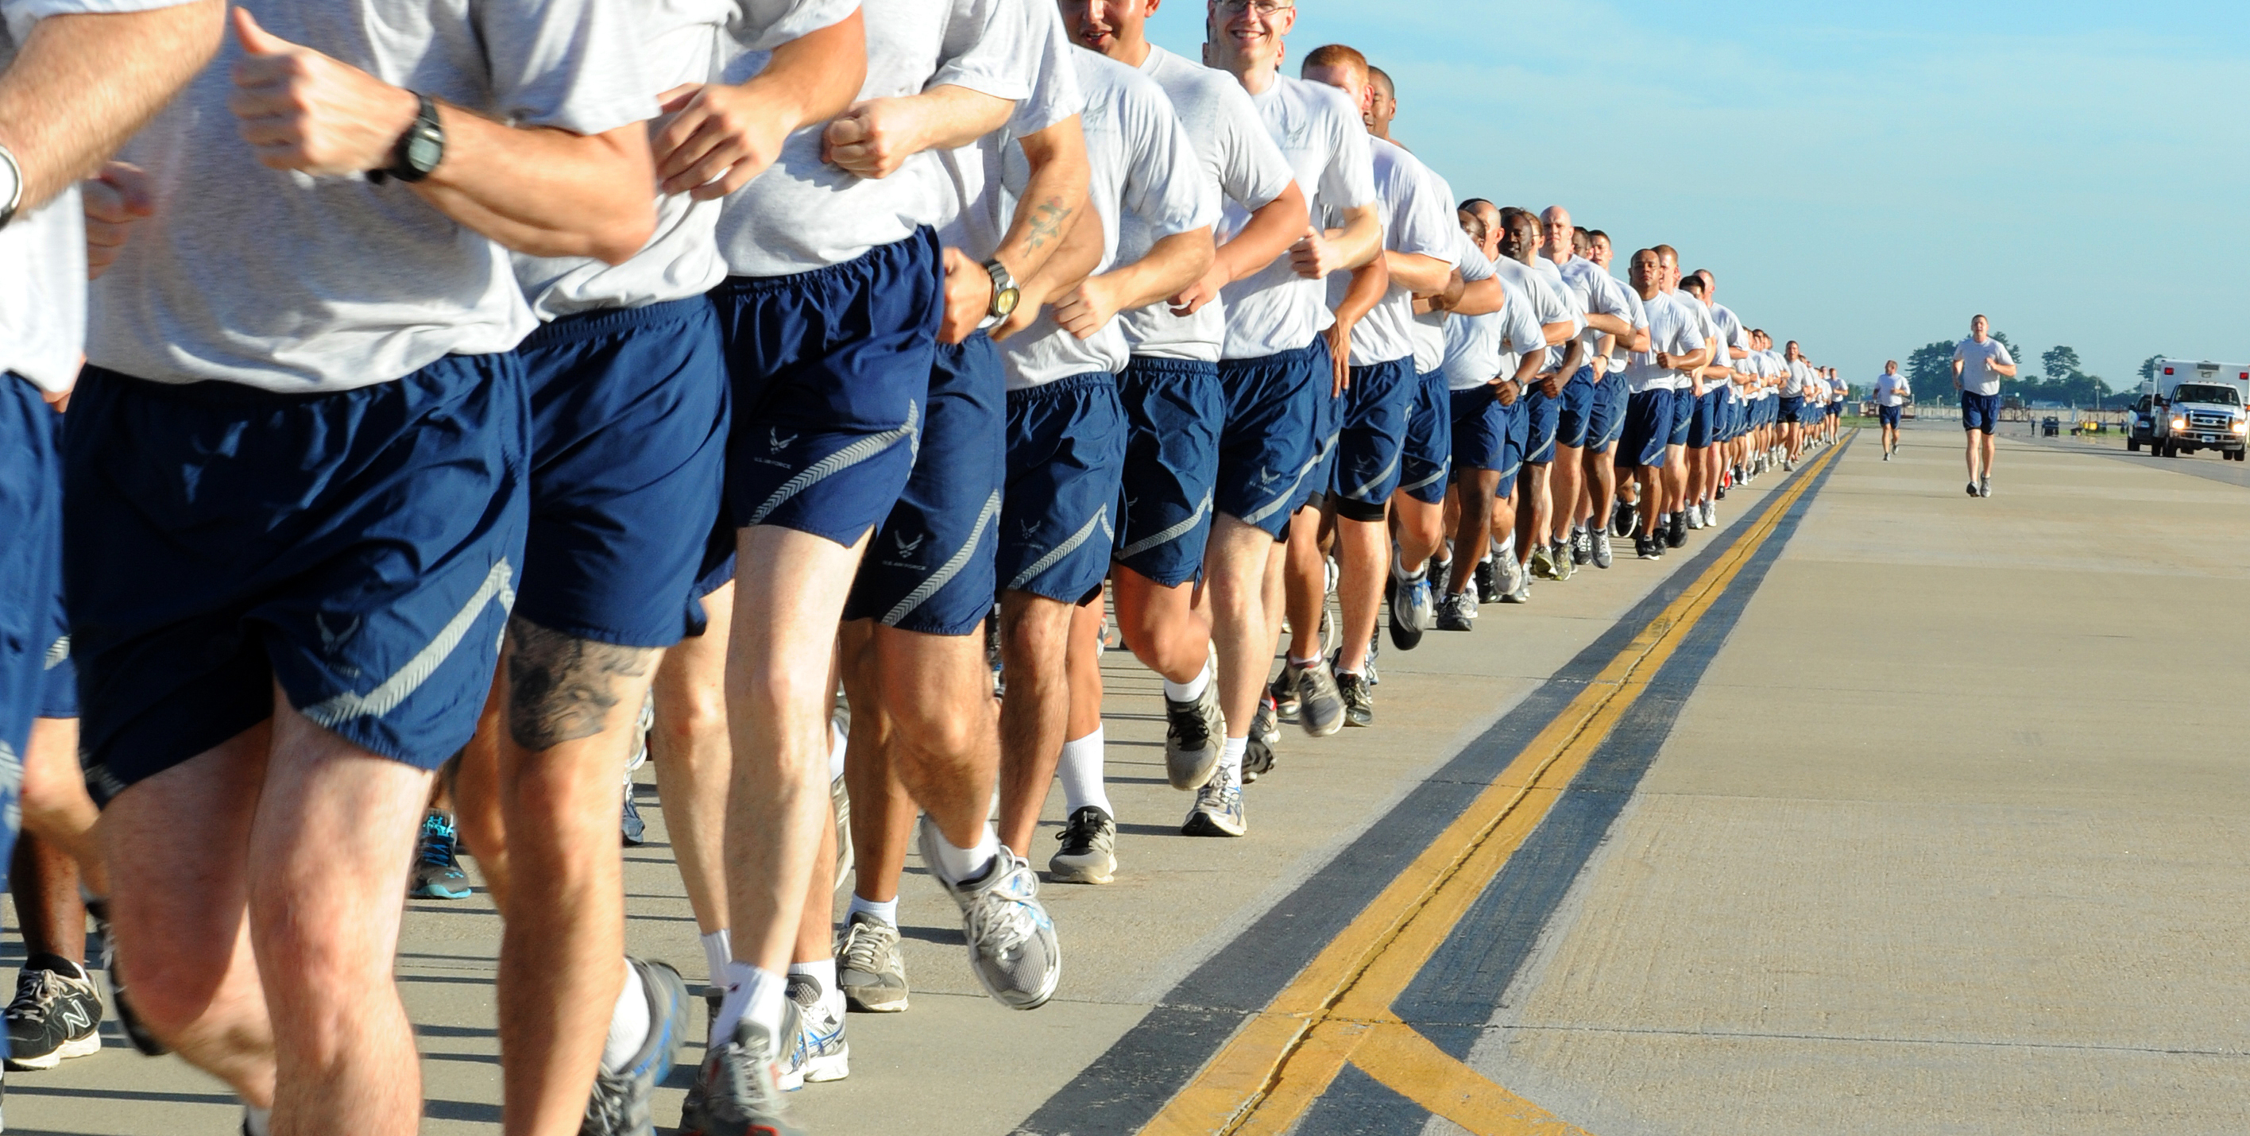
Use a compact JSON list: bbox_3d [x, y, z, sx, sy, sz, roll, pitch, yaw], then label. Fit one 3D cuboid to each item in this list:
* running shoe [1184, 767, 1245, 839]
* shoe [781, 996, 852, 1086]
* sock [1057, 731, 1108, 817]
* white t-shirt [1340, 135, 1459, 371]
[{"bbox_3d":[0.177,0.454,12.750,0.115,0.130,0.280,12,1,-9],"label":"running shoe"},{"bbox_3d":[-0.430,0.603,8.400,0.100,0.130,0.285,2,2,16],"label":"shoe"},{"bbox_3d":[-0.074,0.376,11.900,0.085,0.165,0.105,2,2,6],"label":"sock"},{"bbox_3d":[0.581,-0.807,16.800,0.510,0.620,0.310,2,2,6],"label":"white t-shirt"}]

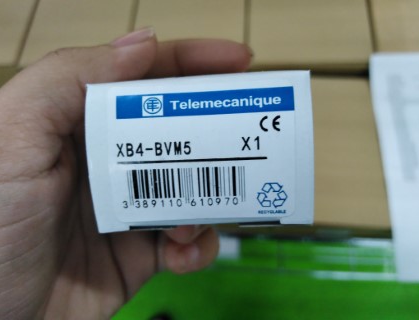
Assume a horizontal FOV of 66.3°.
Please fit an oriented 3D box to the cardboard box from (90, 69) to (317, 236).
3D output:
[{"bbox_3d":[-0.001,-0.005,0.123,0.057,0.082,0.039,-3,95,3],"label":"cardboard box"}]

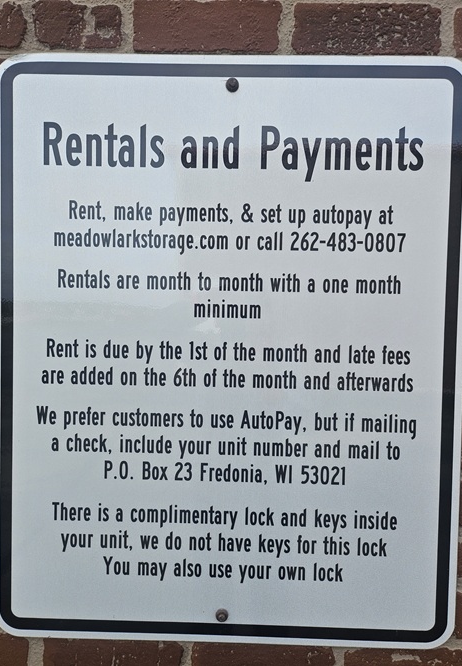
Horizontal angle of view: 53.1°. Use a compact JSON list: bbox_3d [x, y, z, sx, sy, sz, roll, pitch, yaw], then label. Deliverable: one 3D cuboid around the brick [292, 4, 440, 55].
[{"bbox_3d":[0.173,-0.386,0.630,0.186,0.063,0.090,1,2,1],"label":"brick"}]

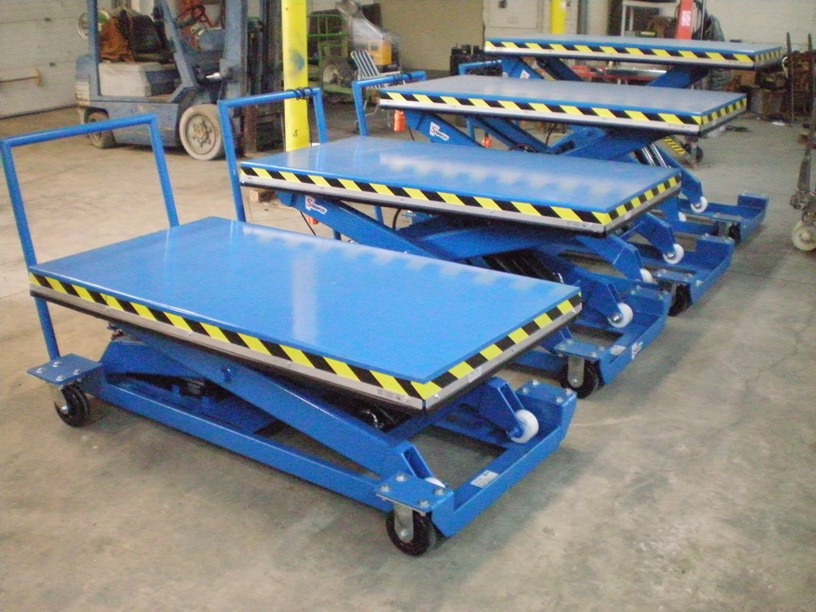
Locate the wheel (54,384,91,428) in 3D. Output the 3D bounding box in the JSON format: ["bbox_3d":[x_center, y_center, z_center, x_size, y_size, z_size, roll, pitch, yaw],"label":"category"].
[{"bbox_3d":[-1.326,0.396,3.545,0.156,0.175,0.072,13,24,33],"label":"wheel"}]

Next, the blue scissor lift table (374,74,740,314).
[{"bbox_3d":[0.822,-0.730,5.310,2.046,1.101,1.030,12,23,30],"label":"blue scissor lift table"}]

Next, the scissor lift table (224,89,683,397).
[{"bbox_3d":[0.165,-0.411,4.420,2.083,1.101,1.030,12,23,30],"label":"scissor lift table"}]

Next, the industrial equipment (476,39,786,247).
[{"bbox_3d":[1.533,-1.218,6.279,1.925,1.258,1.042,12,23,31],"label":"industrial equipment"}]

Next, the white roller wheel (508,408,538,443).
[{"bbox_3d":[0.419,0.439,3.247,0.115,0.115,0.047,13,24,33],"label":"white roller wheel"}]

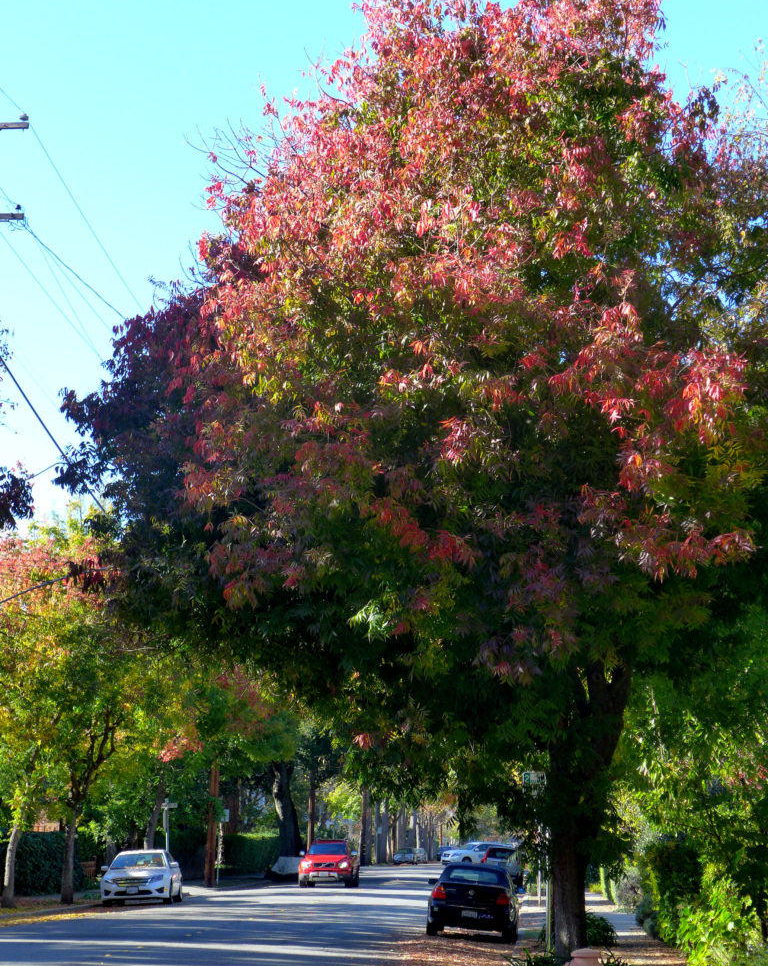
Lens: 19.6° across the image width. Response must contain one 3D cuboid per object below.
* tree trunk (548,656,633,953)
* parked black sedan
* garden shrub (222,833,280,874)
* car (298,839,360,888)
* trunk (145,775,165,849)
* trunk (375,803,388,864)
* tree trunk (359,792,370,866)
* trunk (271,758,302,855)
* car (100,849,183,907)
[{"bbox_3d":[3.020,4.811,32.745,1.150,4.350,0.900,0,-9,5],"label":"tree trunk"},{"bbox_3d":[1.763,8.114,43.193,1.700,1.420,4.100,0,-9,4],"label":"parked black sedan"},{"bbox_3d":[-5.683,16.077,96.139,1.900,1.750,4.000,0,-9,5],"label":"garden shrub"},{"bbox_3d":[-1.979,13.947,81.588,1.920,1.760,4.800,0,-9,4],"label":"car"},{"bbox_3d":[-7.221,10.937,69.774,0.650,3.450,0.500,0,-9,5],"label":"trunk"},{"bbox_3d":[-0.163,25.485,161.342,0.900,4.310,0.800,0,-9,5],"label":"trunk"},{"bbox_3d":[-1.187,21.979,141.385,0.700,4.850,0.650,0,-9,5],"label":"tree trunk"},{"bbox_3d":[-3.996,13.656,90.364,1.150,4.590,1.000,0,-9,5],"label":"trunk"},{"bbox_3d":[-6.395,10.623,59.866,1.840,1.450,4.830,0,-9,1],"label":"car"}]

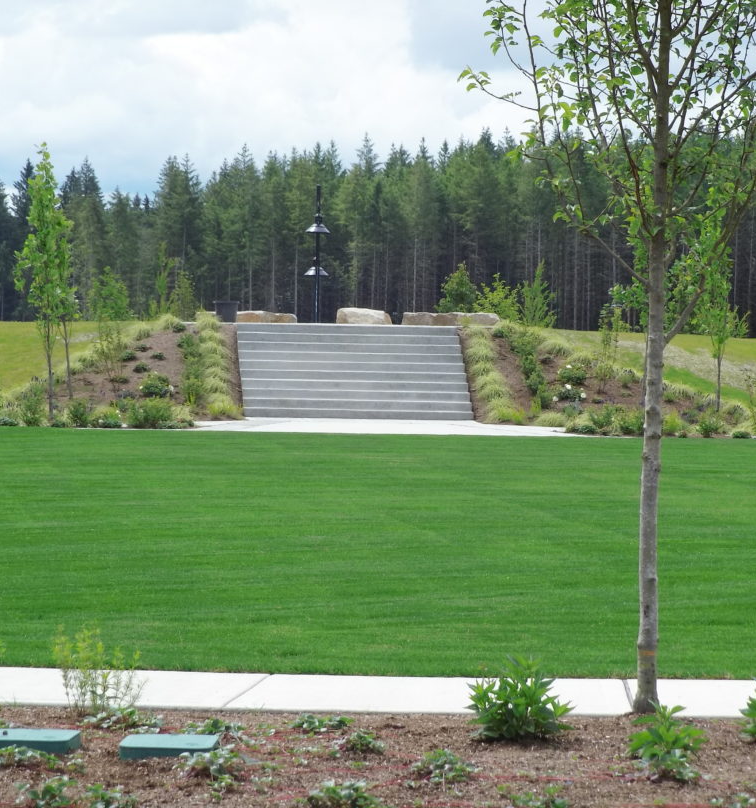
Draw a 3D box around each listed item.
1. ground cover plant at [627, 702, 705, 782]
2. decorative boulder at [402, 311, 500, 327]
[{"bbox_3d":[1.061,1.234,15.300,0.285,0.265,0.280,1,1,4],"label":"ground cover plant"},{"bbox_3d":[1.353,-1.564,76.300,1.780,0.310,0.750,1,1,-5],"label":"decorative boulder"}]

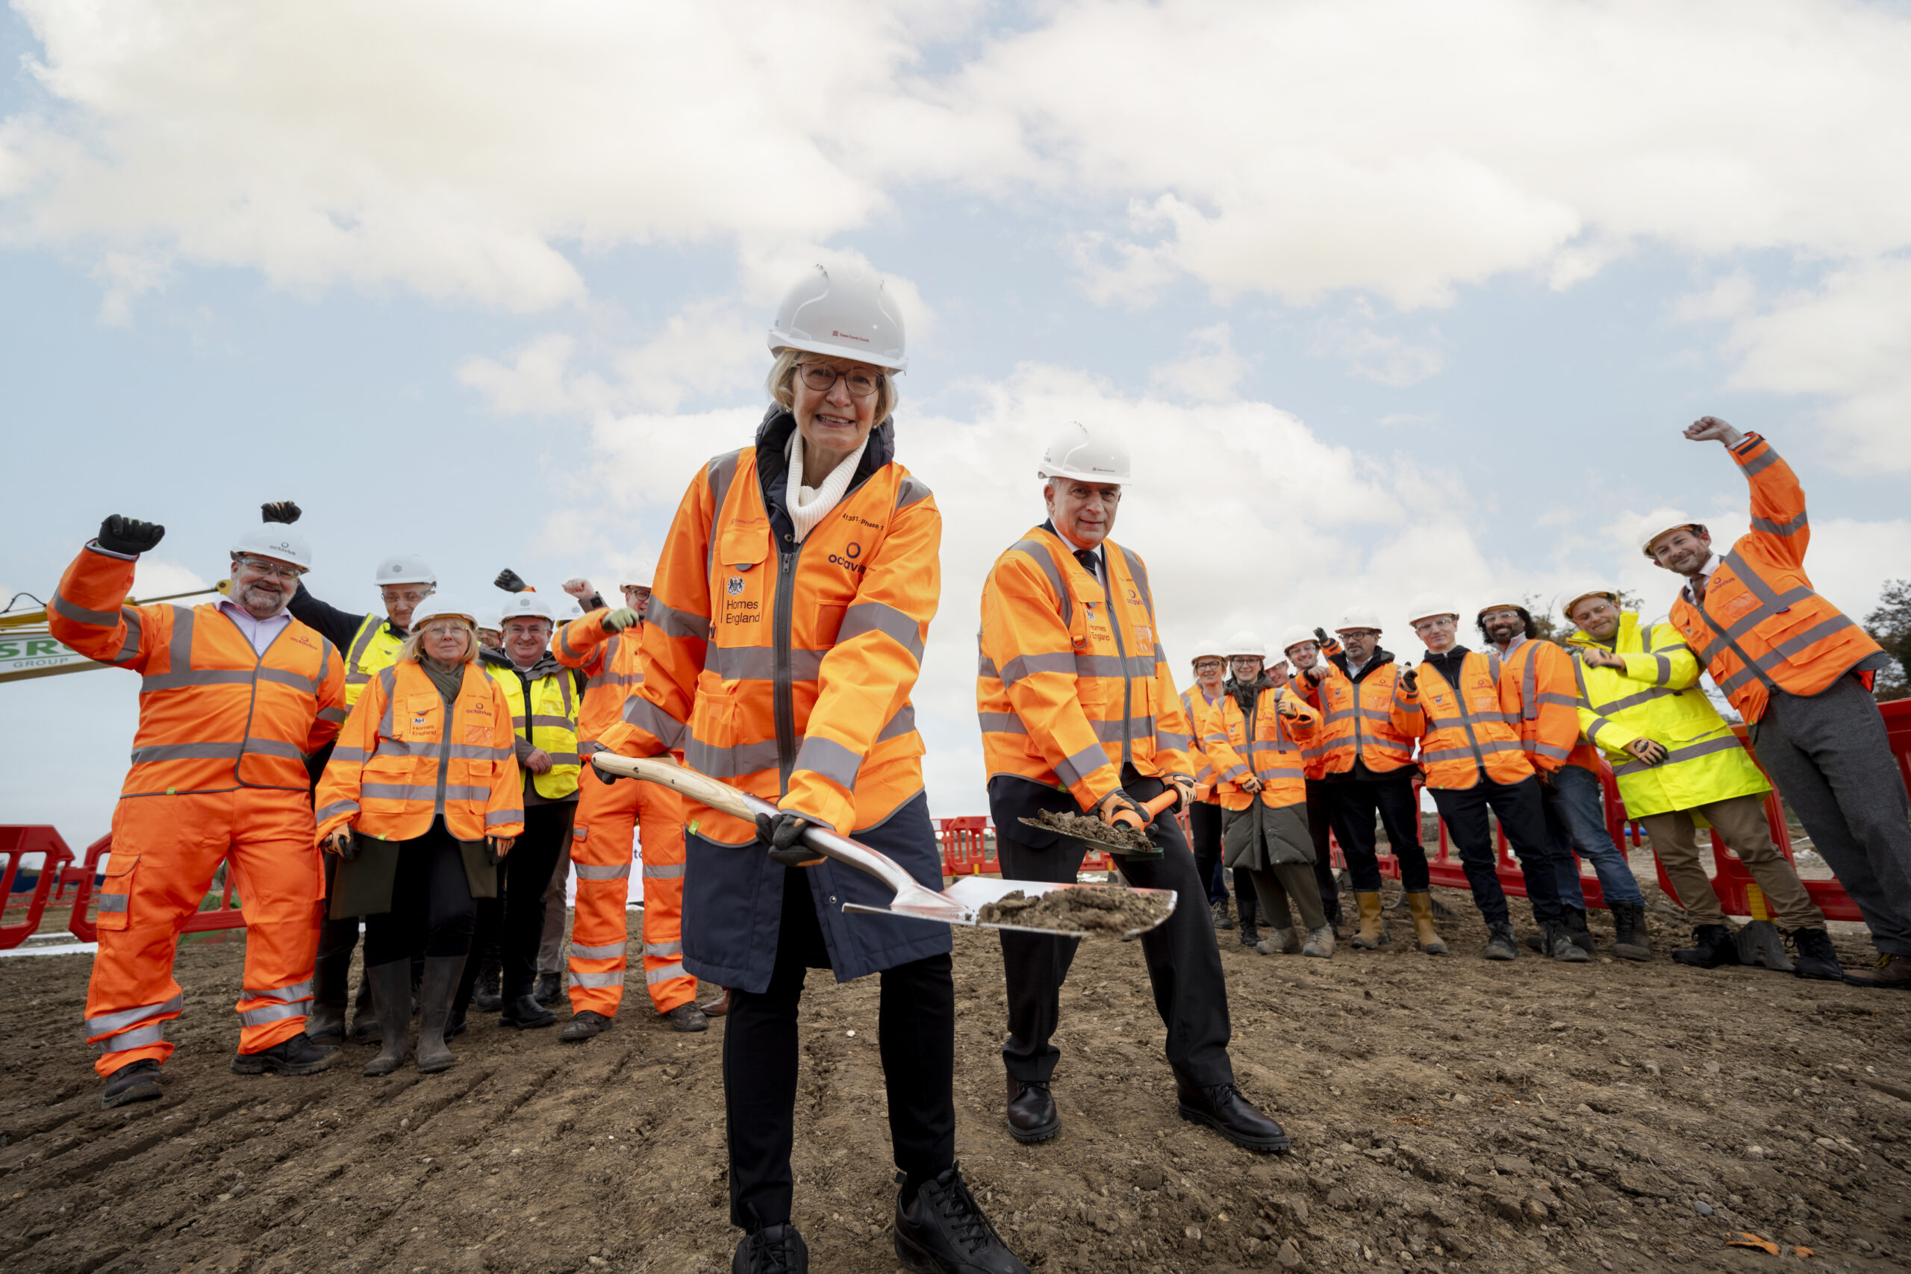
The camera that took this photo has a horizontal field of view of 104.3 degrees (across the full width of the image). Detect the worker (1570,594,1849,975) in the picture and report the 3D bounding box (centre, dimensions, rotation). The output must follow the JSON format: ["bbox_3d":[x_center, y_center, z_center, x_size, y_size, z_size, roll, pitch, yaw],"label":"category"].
[{"bbox_3d":[3.330,0.546,3.420,0.500,1.720,0.680,7,-18,-31],"label":"worker"}]

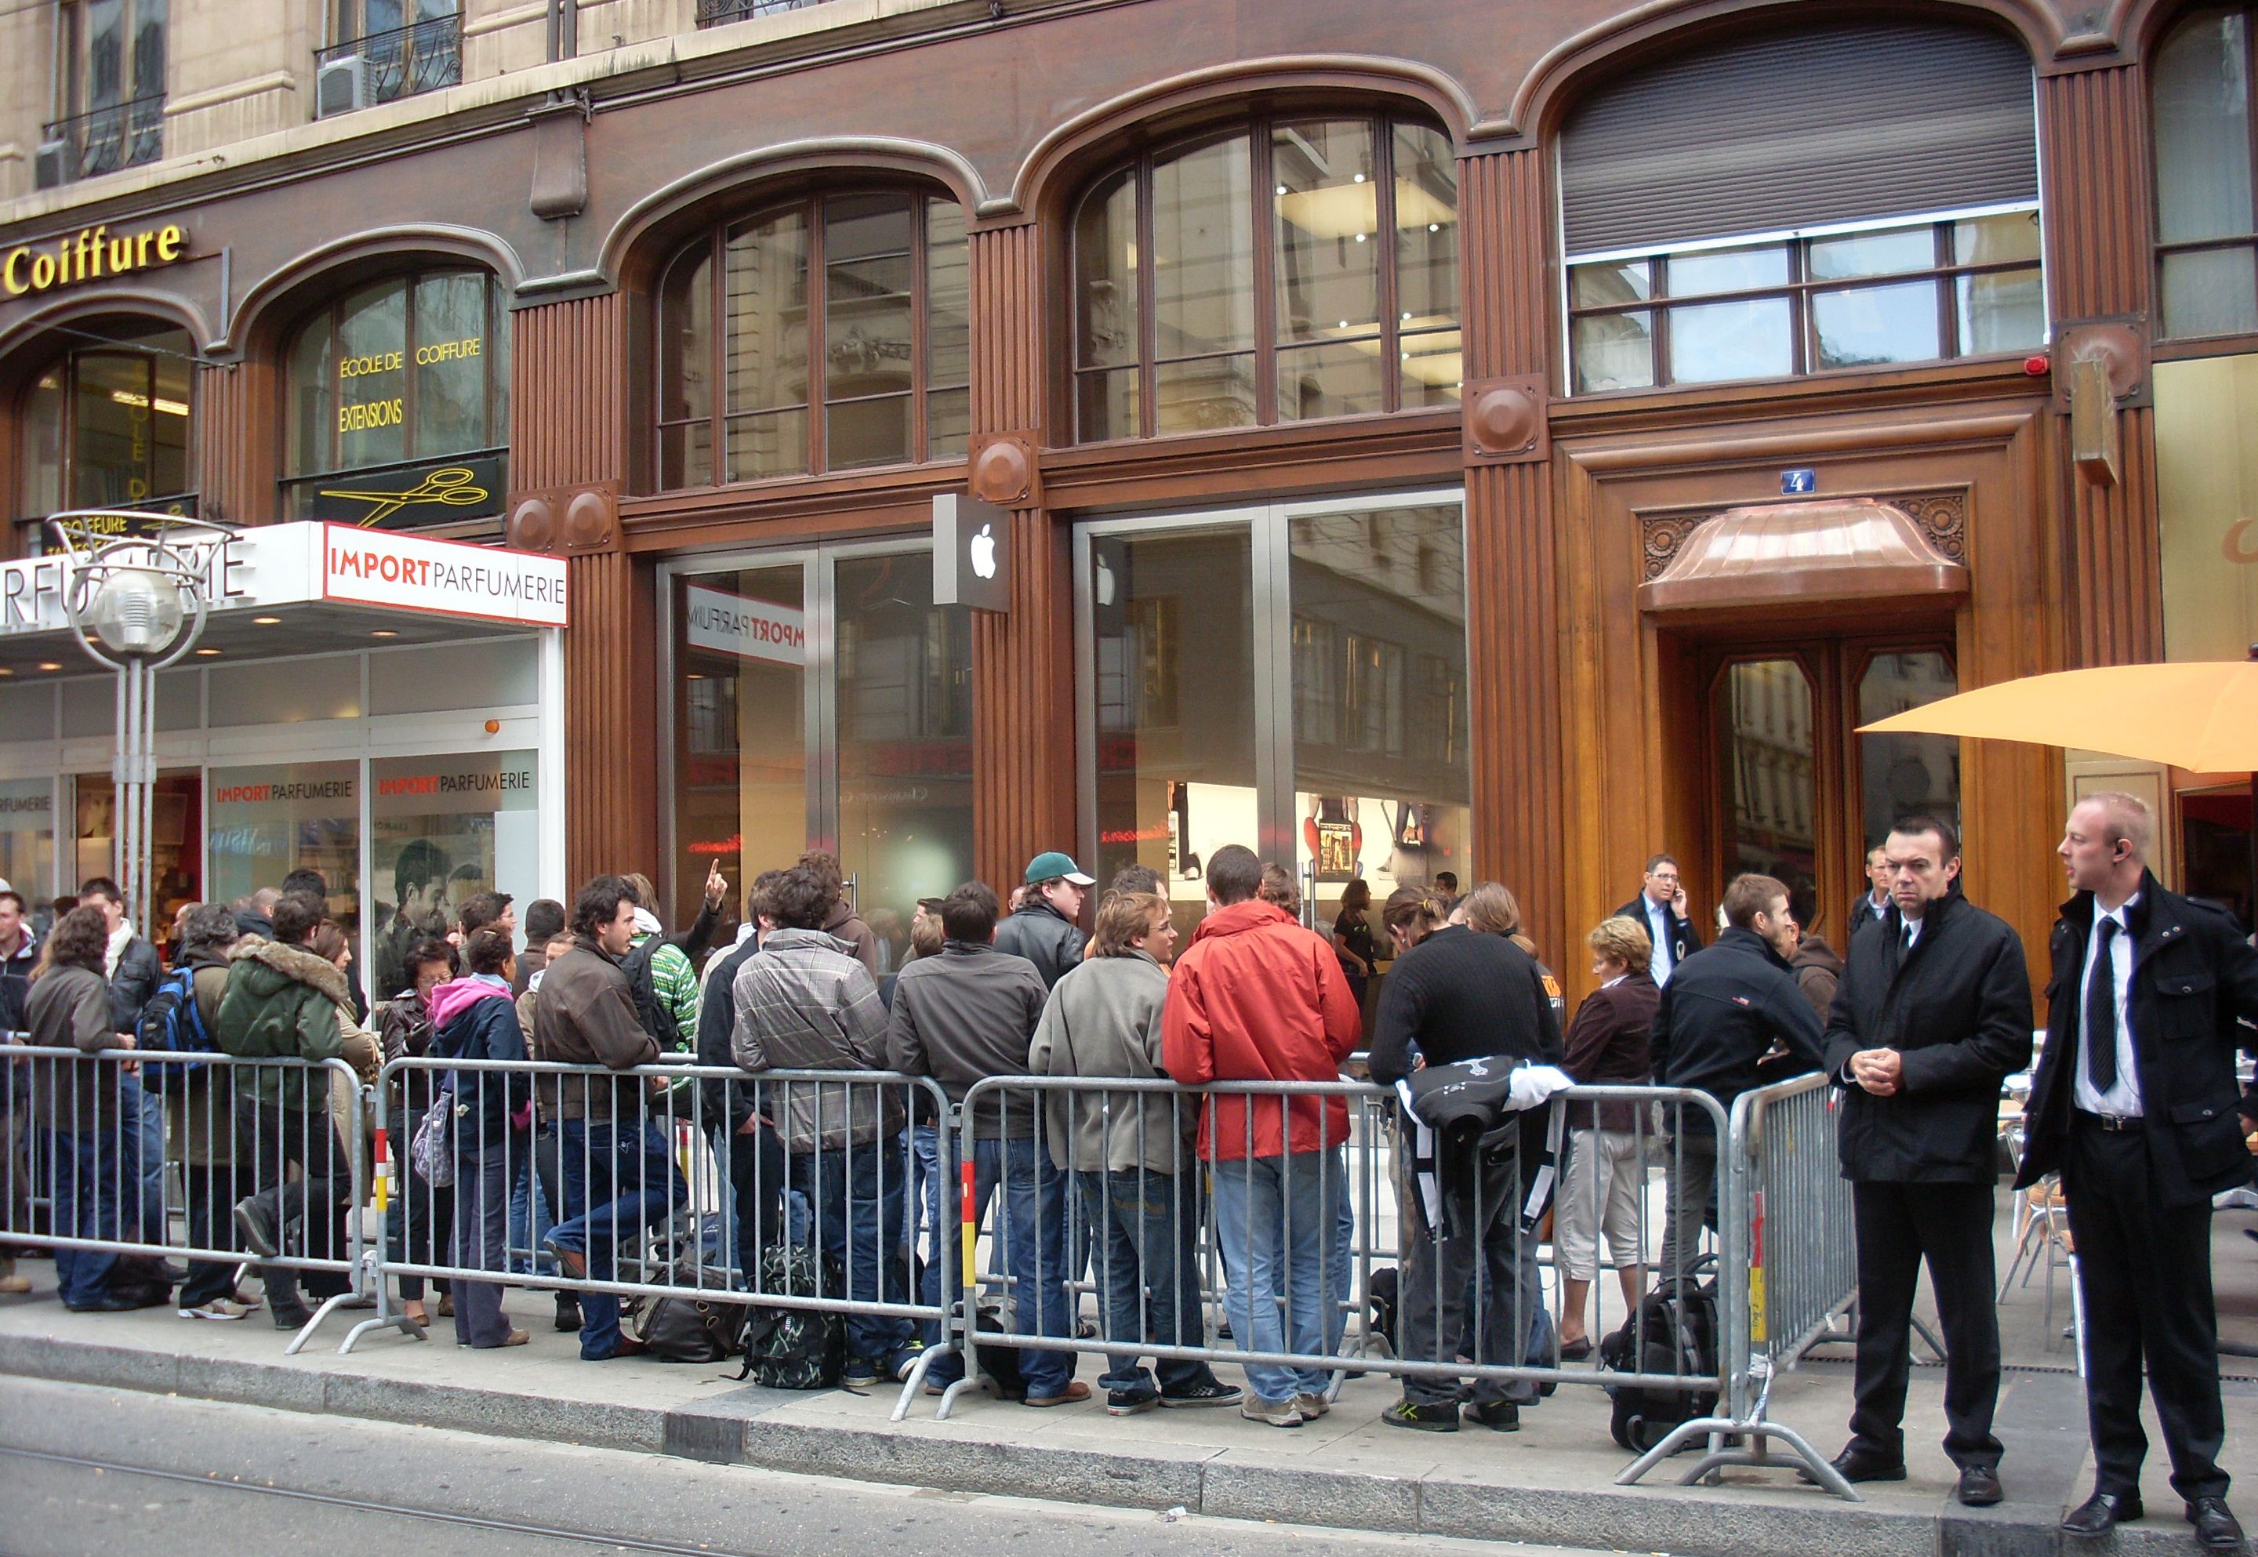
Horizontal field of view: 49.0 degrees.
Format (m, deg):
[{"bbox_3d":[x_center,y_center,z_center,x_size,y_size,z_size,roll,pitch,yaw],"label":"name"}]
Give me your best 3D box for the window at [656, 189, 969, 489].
[{"bbox_3d":[-2.322,-3.306,18.439,2.900,2.170,0.200,-3,-5,25],"label":"window"}]

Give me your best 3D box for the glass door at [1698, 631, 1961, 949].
[{"bbox_3d":[4.525,0.703,15.847,1.720,3.200,0.100,-3,-4,22],"label":"glass door"}]

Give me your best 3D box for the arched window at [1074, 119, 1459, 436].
[{"bbox_3d":[0.930,-3.462,16.969,2.900,2.170,0.200,-3,-5,23],"label":"arched window"}]

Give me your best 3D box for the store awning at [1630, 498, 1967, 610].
[{"bbox_3d":[4.027,-1.369,14.836,1.890,0.690,0.500,-3,-4,22],"label":"store awning"}]

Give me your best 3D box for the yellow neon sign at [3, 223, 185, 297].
[{"bbox_3d":[-8.958,-4.527,21.498,2.300,0.450,0.130,-3,-5,29],"label":"yellow neon sign"}]

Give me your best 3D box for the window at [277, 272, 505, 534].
[{"bbox_3d":[-5.899,-3.078,20.274,2.900,2.200,0.200,-3,-5,29],"label":"window"}]

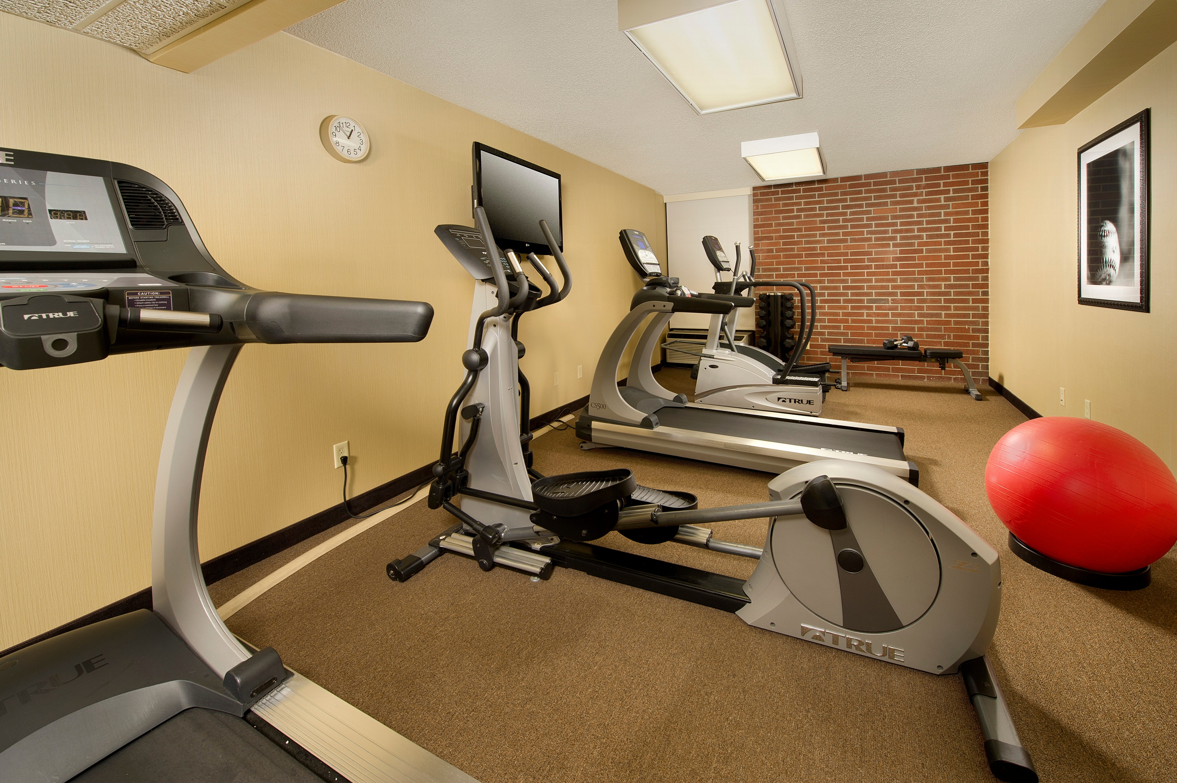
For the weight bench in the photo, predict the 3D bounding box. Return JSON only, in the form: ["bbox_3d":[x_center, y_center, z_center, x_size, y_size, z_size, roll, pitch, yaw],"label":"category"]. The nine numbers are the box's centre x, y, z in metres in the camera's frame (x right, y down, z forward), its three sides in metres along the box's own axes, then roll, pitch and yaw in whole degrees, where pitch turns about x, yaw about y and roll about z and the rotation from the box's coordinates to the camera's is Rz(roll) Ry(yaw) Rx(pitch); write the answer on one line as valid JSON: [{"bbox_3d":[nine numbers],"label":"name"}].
[{"bbox_3d":[3.137,-0.236,4.626,1.260,0.430,0.550,3,10,22],"label":"weight bench"}]

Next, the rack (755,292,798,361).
[{"bbox_3d":[2.188,-0.661,5.300,0.500,0.980,0.450,4,10,25],"label":"rack"}]

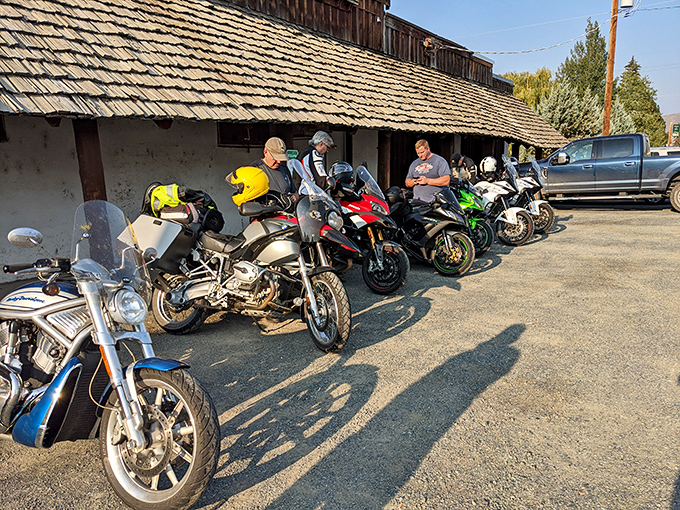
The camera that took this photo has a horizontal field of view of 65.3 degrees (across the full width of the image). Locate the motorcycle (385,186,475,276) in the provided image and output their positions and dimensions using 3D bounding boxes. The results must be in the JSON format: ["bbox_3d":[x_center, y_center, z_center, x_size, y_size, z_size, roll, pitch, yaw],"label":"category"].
[{"bbox_3d":[0.931,-0.356,7.351,2.050,1.130,0.750,8,14,40],"label":"motorcycle"}]

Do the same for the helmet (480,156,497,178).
[{"bbox_3d":[2.663,-1.585,9.500,0.320,0.280,0.250,4,12,24],"label":"helmet"}]

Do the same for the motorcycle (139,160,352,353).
[{"bbox_3d":[-0.780,-0.020,4.332,2.140,1.450,0.920,4,11,22],"label":"motorcycle"}]

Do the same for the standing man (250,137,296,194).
[{"bbox_3d":[-0.606,-0.254,5.111,0.550,1.720,0.400,-10,14,-41],"label":"standing man"}]

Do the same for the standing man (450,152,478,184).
[{"bbox_3d":[2.390,-1.149,10.100,0.550,1.520,0.550,10,15,44],"label":"standing man"}]

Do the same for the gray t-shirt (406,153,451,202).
[{"bbox_3d":[1.193,-1.038,7.150,0.580,0.700,0.360,5,12,28],"label":"gray t-shirt"}]

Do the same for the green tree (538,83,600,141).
[{"bbox_3d":[14.826,-8.251,34.560,4.200,5.980,4.200,-1,11,0],"label":"green tree"}]

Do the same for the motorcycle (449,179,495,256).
[{"bbox_3d":[1.360,-0.583,8.131,2.050,1.140,0.770,4,11,24],"label":"motorcycle"}]

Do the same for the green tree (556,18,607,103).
[{"bbox_3d":[21.833,-14.240,47.196,6.000,12.770,6.000,-1,11,0],"label":"green tree"}]

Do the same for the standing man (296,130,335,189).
[{"bbox_3d":[-0.282,-0.518,6.100,0.470,1.780,0.520,1,10,7],"label":"standing man"}]

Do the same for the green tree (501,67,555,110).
[{"bbox_3d":[18.036,-13.060,50.862,6.500,9.210,6.500,-1,11,0],"label":"green tree"}]

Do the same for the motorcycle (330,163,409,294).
[{"bbox_3d":[-0.079,-0.316,6.511,2.120,1.420,0.880,7,14,37],"label":"motorcycle"}]

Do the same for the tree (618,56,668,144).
[{"bbox_3d":[23.949,-11.409,42.822,5.600,8.780,5.600,-1,11,0],"label":"tree"}]

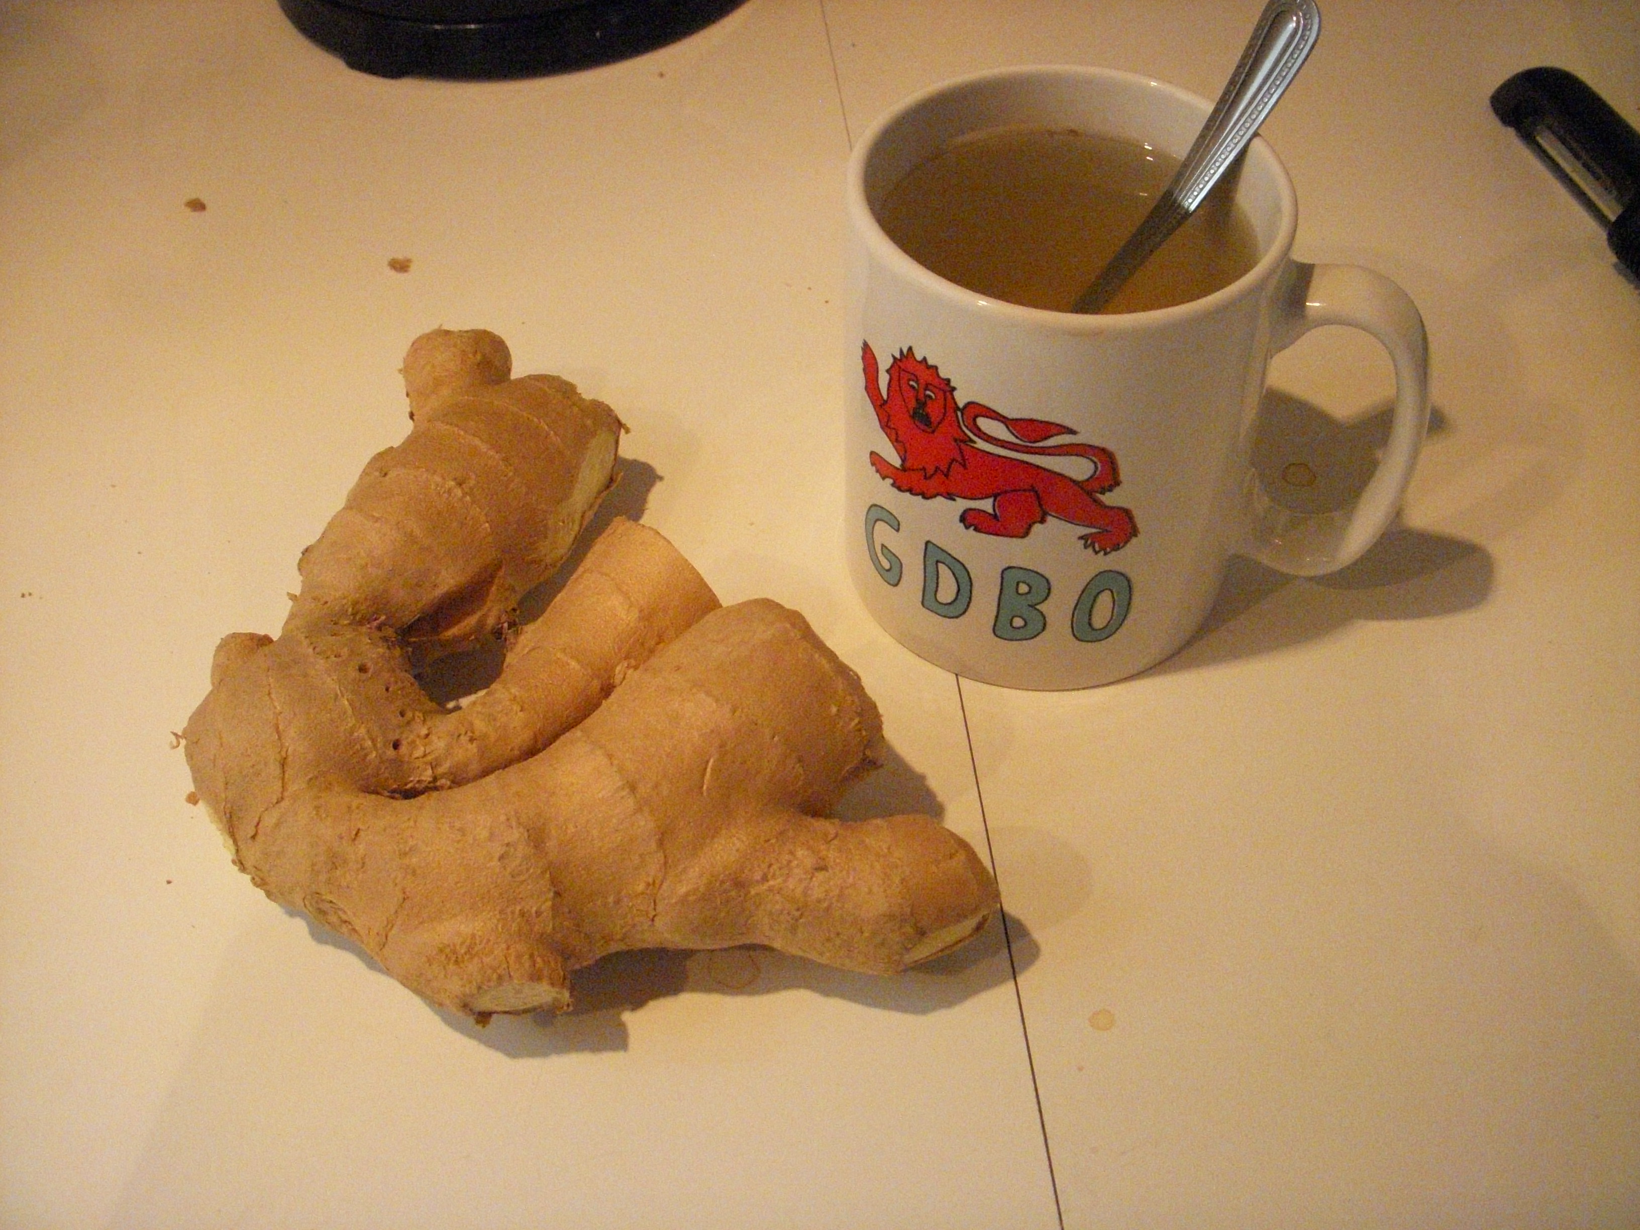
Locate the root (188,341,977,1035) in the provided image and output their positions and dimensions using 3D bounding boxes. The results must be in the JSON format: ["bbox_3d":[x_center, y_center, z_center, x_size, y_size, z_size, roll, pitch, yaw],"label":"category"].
[{"bbox_3d":[-0.066,0.010,0.344,0.113,0.048,0.192,-27,52,-22],"label":"root"}]

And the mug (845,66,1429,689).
[{"bbox_3d":[0.060,-0.043,0.358,0.111,0.094,0.082,11,49,11],"label":"mug"}]

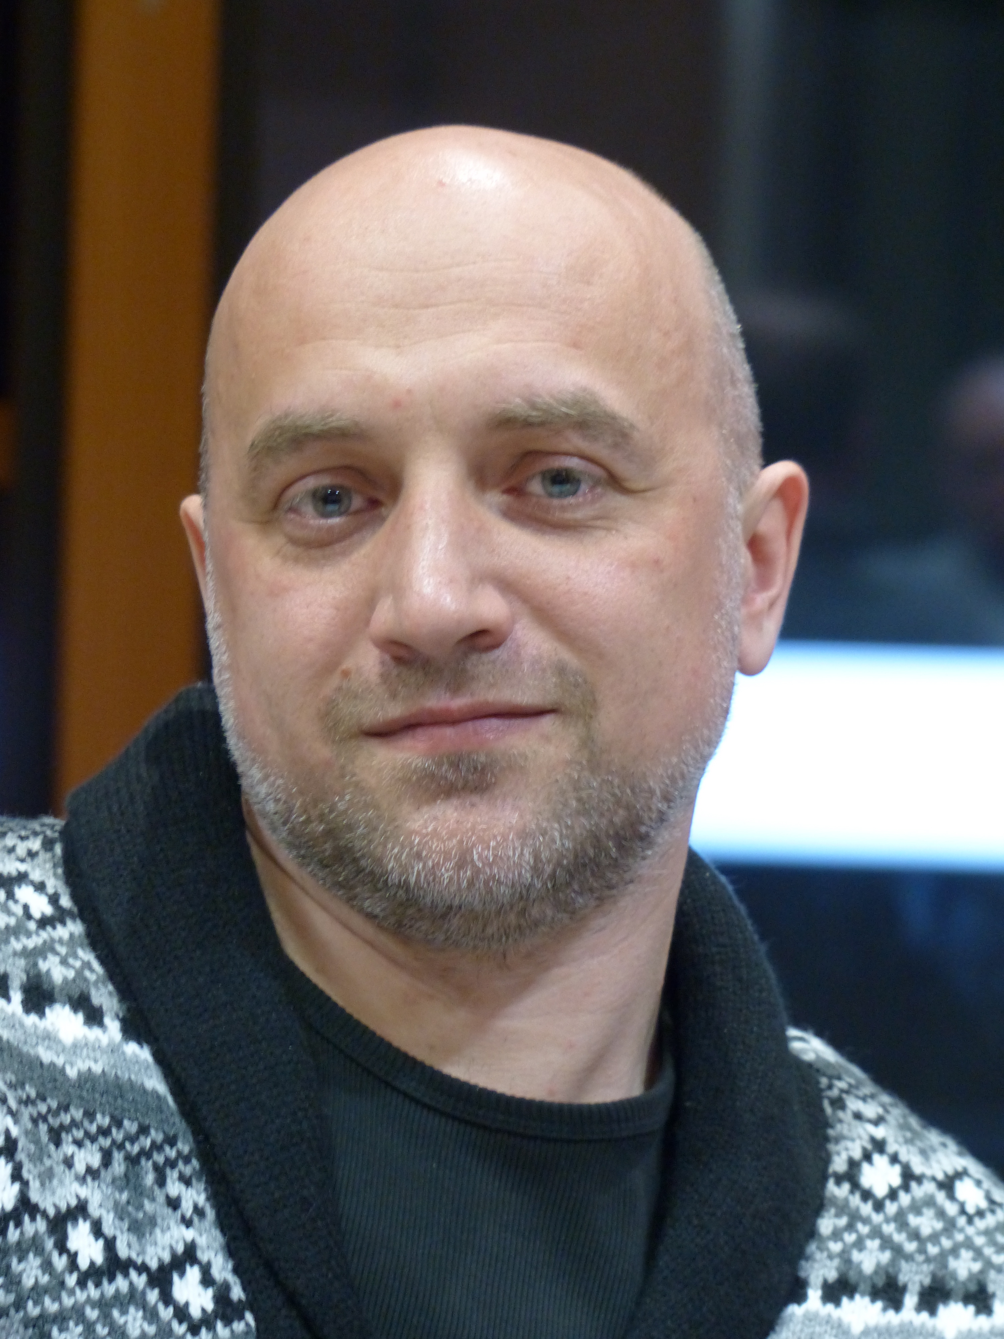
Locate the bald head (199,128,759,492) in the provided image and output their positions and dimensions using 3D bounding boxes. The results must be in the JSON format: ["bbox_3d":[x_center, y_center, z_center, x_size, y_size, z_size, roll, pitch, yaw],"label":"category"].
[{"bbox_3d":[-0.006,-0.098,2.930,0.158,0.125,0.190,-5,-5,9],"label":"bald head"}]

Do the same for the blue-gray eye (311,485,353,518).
[{"bbox_3d":[-0.048,-0.047,2.856,0.012,0.011,0.008,-4,-2,5],"label":"blue-gray eye"}]

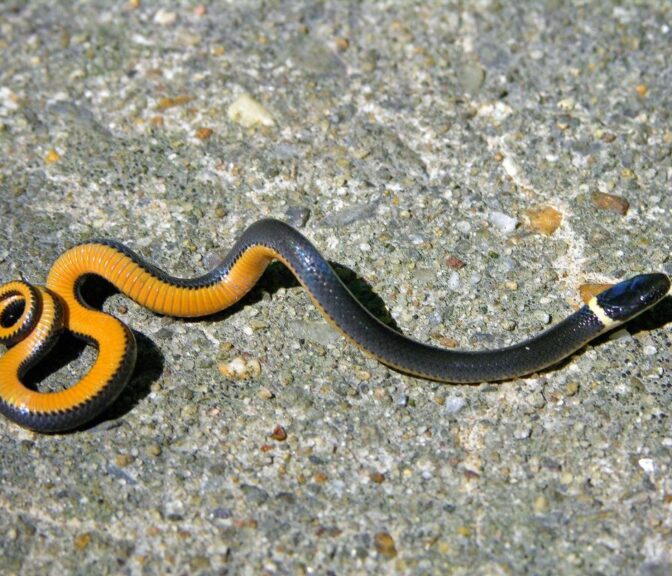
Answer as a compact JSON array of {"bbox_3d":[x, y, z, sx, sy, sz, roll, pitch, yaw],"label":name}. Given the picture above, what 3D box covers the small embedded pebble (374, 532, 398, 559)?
[{"bbox_3d":[0.010,0.049,0.759,0.004,0.002,0.005,0,50,0],"label":"small embedded pebble"}]

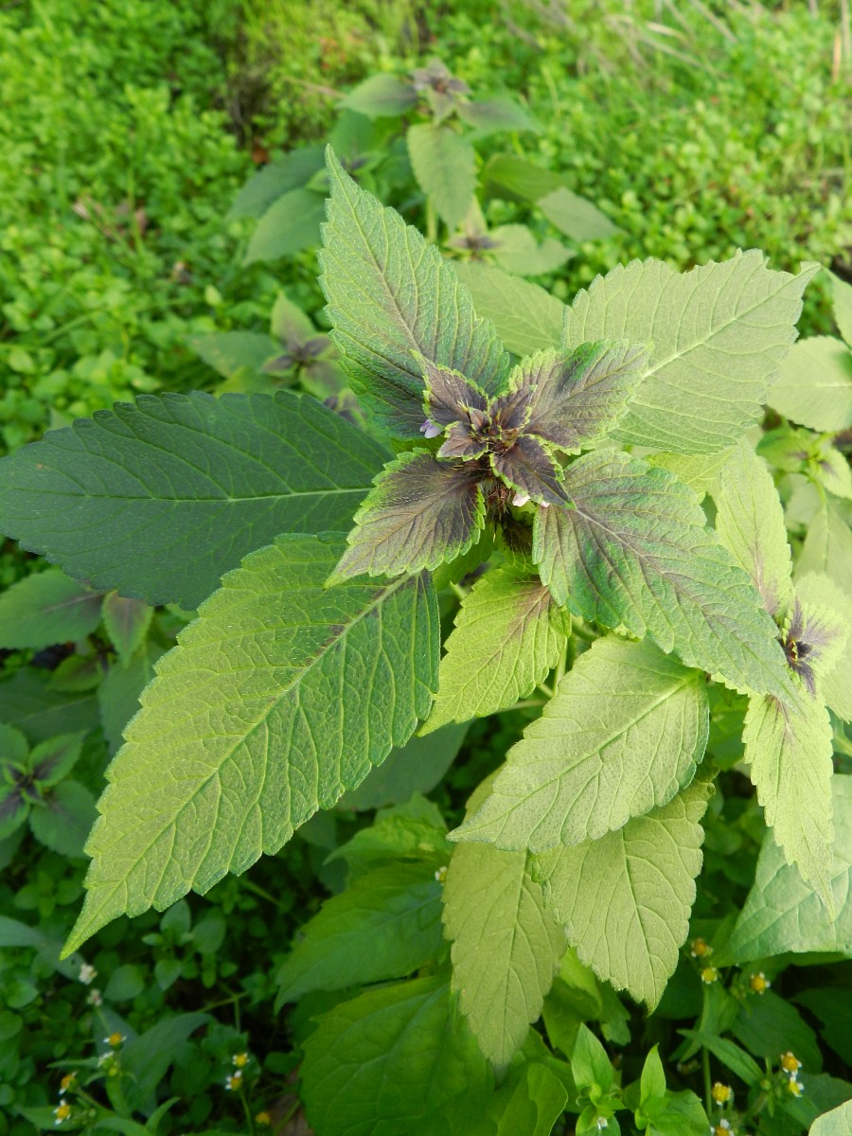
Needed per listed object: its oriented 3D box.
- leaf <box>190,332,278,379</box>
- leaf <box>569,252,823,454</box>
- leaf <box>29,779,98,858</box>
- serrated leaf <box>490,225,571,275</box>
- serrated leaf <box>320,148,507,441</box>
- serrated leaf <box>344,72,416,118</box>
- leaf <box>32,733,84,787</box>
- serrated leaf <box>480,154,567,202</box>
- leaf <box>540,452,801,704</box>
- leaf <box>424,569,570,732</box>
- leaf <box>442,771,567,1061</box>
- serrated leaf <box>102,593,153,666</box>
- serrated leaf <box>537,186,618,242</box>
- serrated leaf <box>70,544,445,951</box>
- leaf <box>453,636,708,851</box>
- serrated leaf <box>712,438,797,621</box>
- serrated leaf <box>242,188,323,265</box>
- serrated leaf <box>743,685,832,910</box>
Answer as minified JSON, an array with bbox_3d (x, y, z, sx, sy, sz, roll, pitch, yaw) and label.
[{"bbox_3d":[-0.096,-0.108,0.528,0.049,0.009,0.028,10,69,-2],"label":"leaf"},{"bbox_3d":[0.079,-0.065,0.301,0.105,0.014,0.062,-33,69,-21],"label":"leaf"},{"bbox_3d":[-0.132,0.092,0.385,0.032,0.005,0.023,43,62,14],"label":"leaf"},{"bbox_3d":[0.060,-0.185,0.615,0.049,0.010,0.035,9,51,12],"label":"serrated leaf"},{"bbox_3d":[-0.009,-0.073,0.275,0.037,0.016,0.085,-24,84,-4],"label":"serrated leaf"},{"bbox_3d":[-0.033,-0.341,0.755,0.063,0.014,0.038,-13,75,-9],"label":"serrated leaf"},{"bbox_3d":[-0.152,0.078,0.435,0.019,0.006,0.028,39,68,15],"label":"leaf"},{"bbox_3d":[0.057,-0.225,0.610,0.052,0.010,0.027,20,75,8],"label":"serrated leaf"},{"bbox_3d":[0.060,0.005,0.266,0.084,0.014,0.048,42,83,5],"label":"leaf"},{"bbox_3d":[0.018,0.024,0.287,0.036,0.010,0.058,39,74,16],"label":"leaf"},{"bbox_3d":[0.022,0.096,0.292,0.034,0.011,0.082,6,83,7],"label":"leaf"},{"bbox_3d":[-0.122,0.025,0.427,0.021,0.006,0.032,-2,81,-1],"label":"serrated leaf"},{"bbox_3d":[0.087,-0.201,0.600,0.053,0.008,0.023,35,78,14],"label":"serrated leaf"},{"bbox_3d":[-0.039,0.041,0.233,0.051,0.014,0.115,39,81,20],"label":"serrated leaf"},{"bbox_3d":[0.045,0.053,0.302,0.091,0.014,0.049,-31,69,-13],"label":"leaf"},{"bbox_3d":[0.107,-0.013,0.341,0.024,0.010,0.064,-7,69,10],"label":"serrated leaf"},{"bbox_3d":[-0.084,-0.223,0.677,0.050,0.016,0.091,43,74,7],"label":"serrated leaf"},{"bbox_3d":[0.104,0.063,0.291,0.020,0.010,0.063,-9,65,11],"label":"serrated leaf"}]

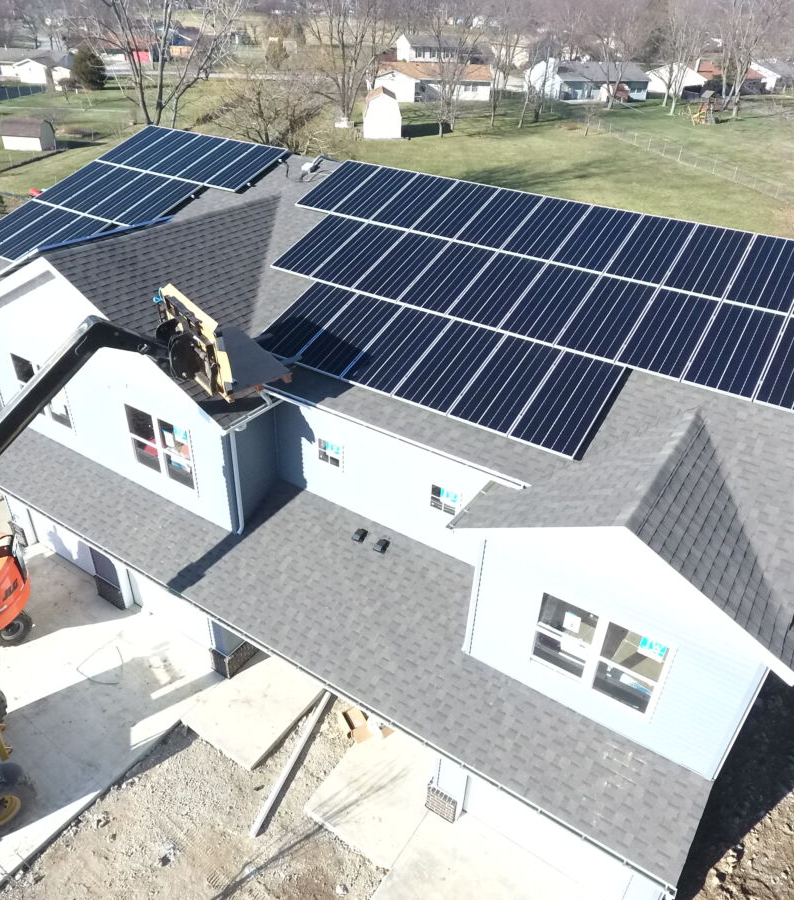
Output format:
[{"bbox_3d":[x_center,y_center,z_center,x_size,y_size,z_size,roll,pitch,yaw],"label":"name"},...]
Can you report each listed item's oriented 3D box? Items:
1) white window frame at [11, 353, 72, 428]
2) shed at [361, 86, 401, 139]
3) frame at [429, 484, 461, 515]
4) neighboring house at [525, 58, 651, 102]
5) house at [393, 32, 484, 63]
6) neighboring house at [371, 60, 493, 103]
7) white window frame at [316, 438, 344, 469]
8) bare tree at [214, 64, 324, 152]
[{"bbox_3d":[-6.967,-1.154,13.605,1.580,1.240,0.120,21,37,26],"label":"white window frame"},{"bbox_3d":[-1.545,-33.135,68.053,3.700,4.100,4.200,-2,33,-8],"label":"shed"},{"bbox_3d":[0.763,0.846,11.287,0.590,0.550,0.100,21,37,26],"label":"frame"},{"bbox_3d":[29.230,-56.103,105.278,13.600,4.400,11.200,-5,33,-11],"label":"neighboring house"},{"bbox_3d":[9.229,-88.589,153.503,15.500,6.300,9.500,-5,33,-12],"label":"house"},{"bbox_3d":[4.700,-52.108,98.027,16.000,4.400,11.000,1,33,-3],"label":"neighboring house"},{"bbox_3d":[-1.217,0.073,12.334,0.590,0.550,0.100,21,37,26],"label":"white window frame"},{"bbox_3d":[-11.216,-30.163,61.106,7.600,6.500,7.000,2,33,0],"label":"bare tree"}]

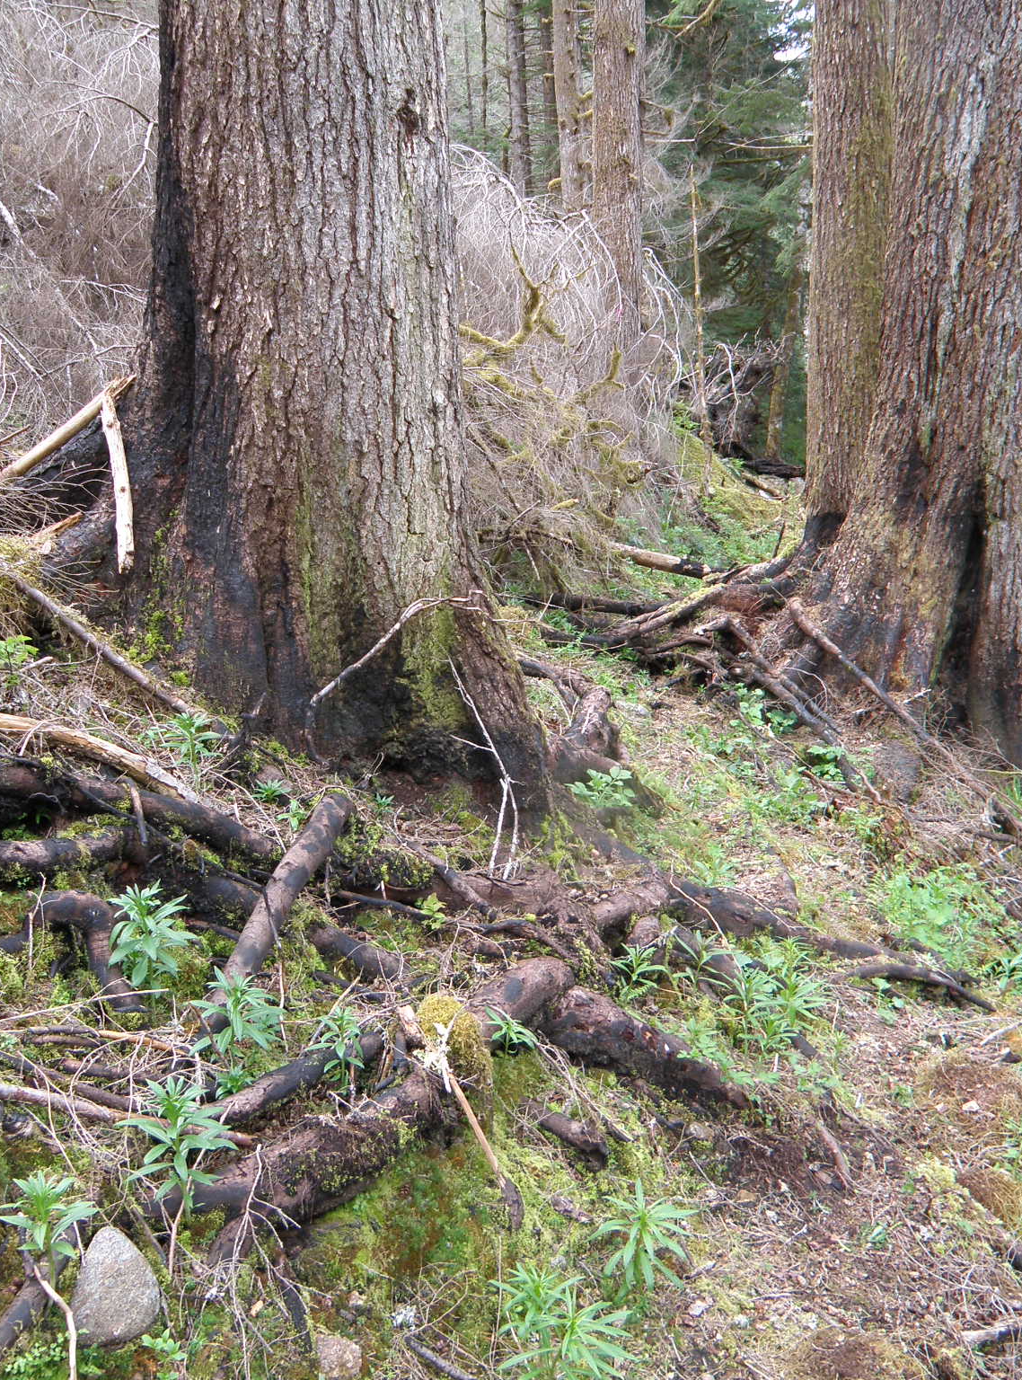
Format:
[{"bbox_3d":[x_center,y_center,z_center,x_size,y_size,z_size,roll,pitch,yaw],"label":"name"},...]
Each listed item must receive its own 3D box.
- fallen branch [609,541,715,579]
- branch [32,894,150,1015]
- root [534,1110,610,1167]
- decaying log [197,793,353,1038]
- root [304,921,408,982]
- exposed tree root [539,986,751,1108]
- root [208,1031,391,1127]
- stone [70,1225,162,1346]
[{"bbox_3d":[0.815,-0.718,7.525,0.644,0.100,0.100,17,19,33],"label":"fallen branch"},{"bbox_3d":[-0.842,0.519,2.750,0.220,0.190,0.190,0,11,0],"label":"branch"},{"bbox_3d":[0.110,0.820,2.540,0.148,0.050,0.050,23,22,33],"label":"root"},{"bbox_3d":[-0.511,0.482,3.140,0.085,0.085,0.837,2,28,12],"label":"decaying log"},{"bbox_3d":[-0.339,0.577,3.025,0.265,0.075,0.080,18,18,25],"label":"root"},{"bbox_3d":[0.271,0.726,2.800,0.412,0.105,0.110,19,17,17],"label":"exposed tree root"},{"bbox_3d":[-0.383,0.720,2.585,0.080,0.075,0.433,9,11,39],"label":"root"},{"bbox_3d":[-0.557,0.841,1.950,0.125,0.150,0.110,0,11,0],"label":"stone"}]

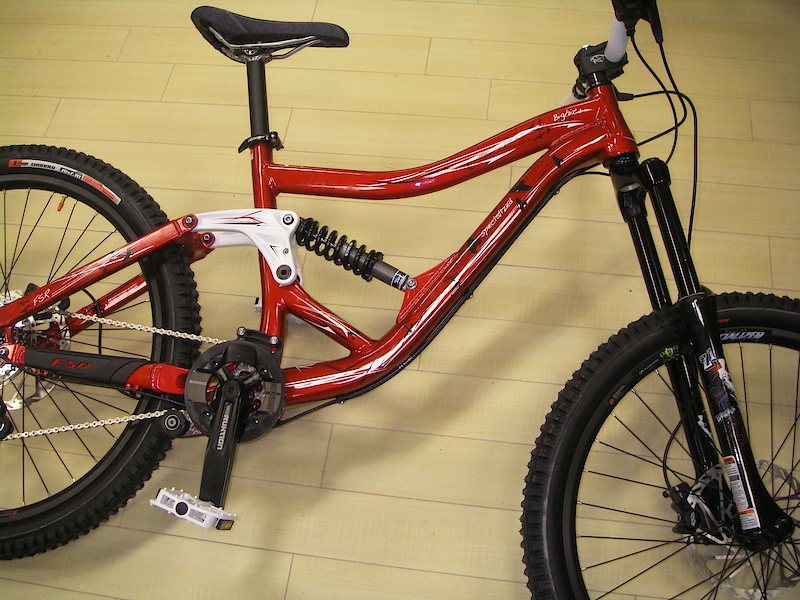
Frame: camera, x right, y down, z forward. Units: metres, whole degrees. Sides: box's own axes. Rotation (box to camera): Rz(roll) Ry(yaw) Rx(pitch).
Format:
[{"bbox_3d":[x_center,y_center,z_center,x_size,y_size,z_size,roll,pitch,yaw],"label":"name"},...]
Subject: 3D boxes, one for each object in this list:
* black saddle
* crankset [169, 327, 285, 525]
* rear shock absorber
[{"bbox_3d":[-0.219,-0.440,1.463,0.270,0.135,0.074,8,78,7],"label":"black saddle"},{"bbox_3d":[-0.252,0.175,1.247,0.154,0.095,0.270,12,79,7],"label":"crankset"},{"bbox_3d":[-0.078,-0.070,1.367,0.230,0.055,0.055,28,81,10],"label":"rear shock absorber"}]

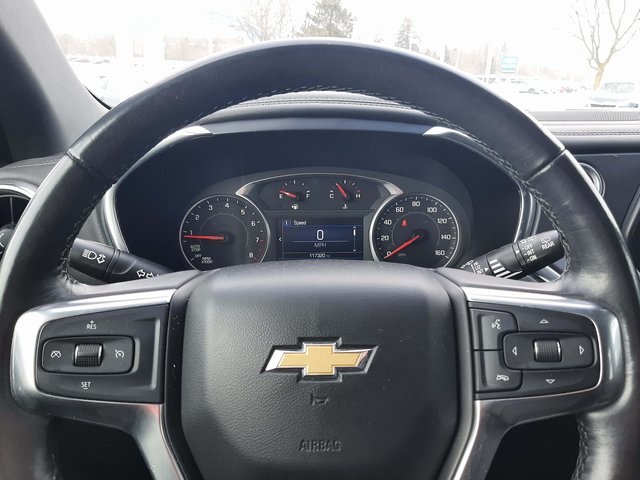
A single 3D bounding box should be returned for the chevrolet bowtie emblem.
[{"bbox_3d":[0.000,0.074,0.297,0.068,0.023,0.007,0,-4,0],"label":"chevrolet bowtie emblem"}]

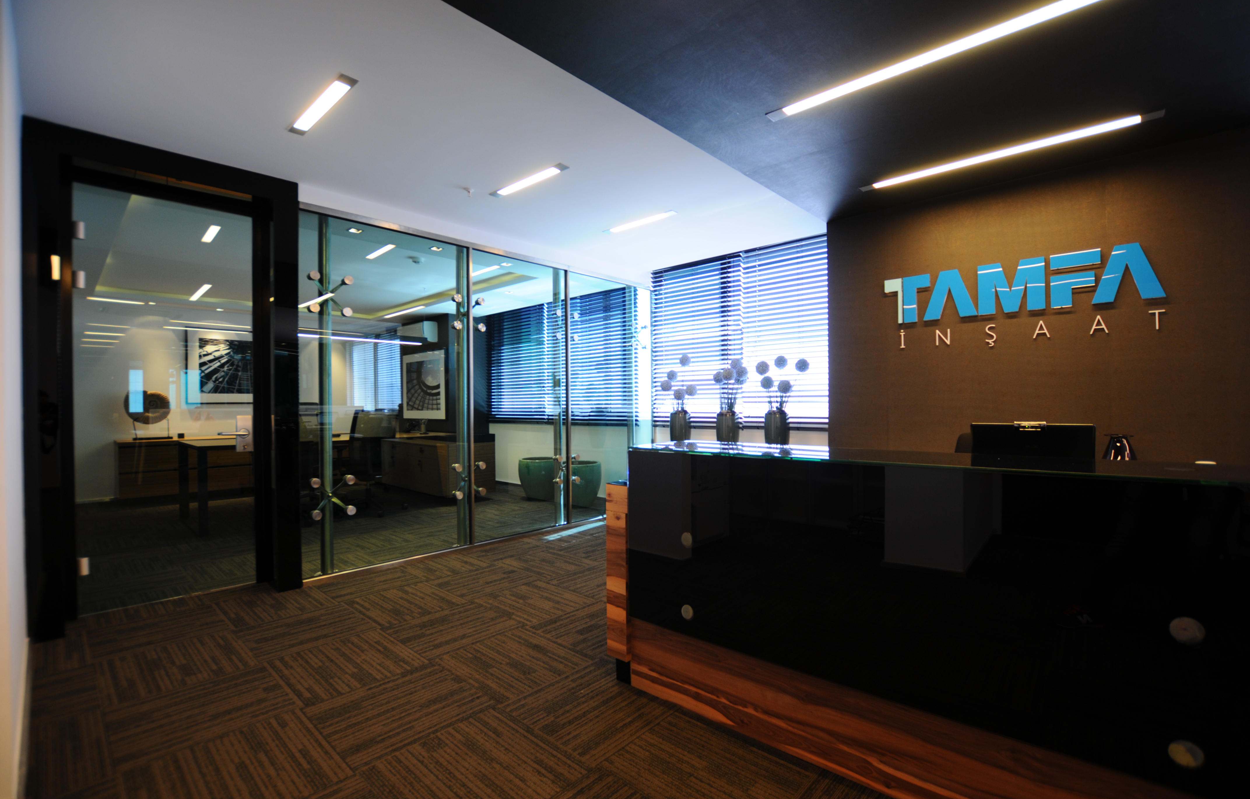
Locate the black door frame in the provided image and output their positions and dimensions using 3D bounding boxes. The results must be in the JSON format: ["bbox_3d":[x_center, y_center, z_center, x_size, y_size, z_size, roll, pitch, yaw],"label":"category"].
[{"bbox_3d":[-2.488,-0.081,2.906,0.320,2.455,1.115,0,1,43],"label":"black door frame"}]

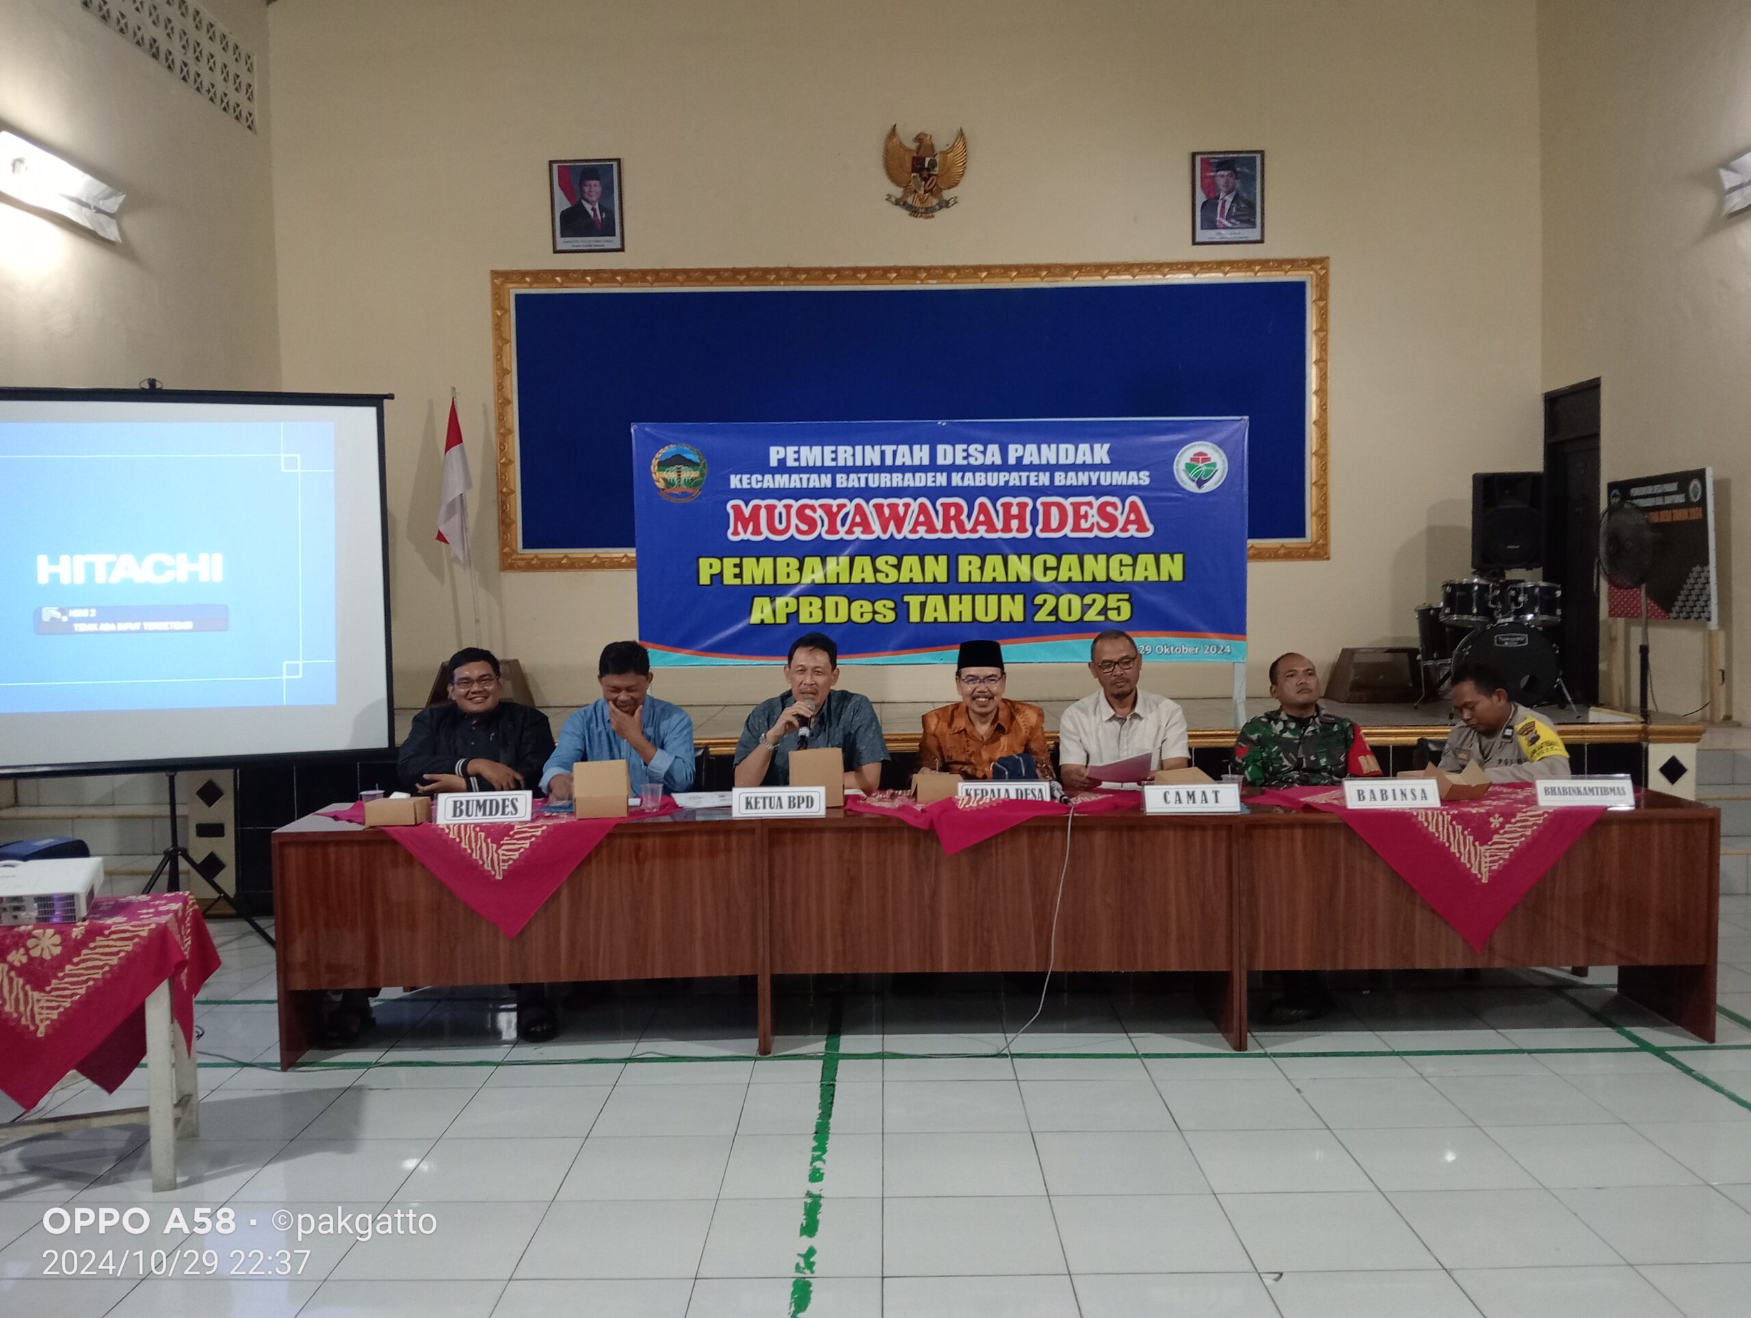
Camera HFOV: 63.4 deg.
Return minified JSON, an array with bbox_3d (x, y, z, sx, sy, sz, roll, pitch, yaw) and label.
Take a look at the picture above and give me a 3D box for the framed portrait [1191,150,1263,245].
[{"bbox_3d":[1.987,-2.596,7.984,0.407,0.517,0.030,-1,3,0],"label":"framed portrait"}]

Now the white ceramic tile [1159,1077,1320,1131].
[{"bbox_3d":[1.024,1.267,4.027,0.400,0.010,0.400,-1,3,0],"label":"white ceramic tile"}]

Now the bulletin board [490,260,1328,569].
[{"bbox_3d":[0.205,-1.380,8.043,4.729,1.697,0.060,-1,3,0],"label":"bulletin board"}]

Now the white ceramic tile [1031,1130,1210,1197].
[{"bbox_3d":[0.622,1.290,3.626,0.400,0.010,0.400,-1,3,1],"label":"white ceramic tile"}]

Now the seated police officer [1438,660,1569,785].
[{"bbox_3d":[2.327,0.594,5.251,0.540,1.180,0.780,1,3,27],"label":"seated police officer"}]

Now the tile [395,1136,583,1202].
[{"bbox_3d":[-0.979,1.311,3.634,0.400,0.010,0.400,-1,3,0],"label":"tile"}]

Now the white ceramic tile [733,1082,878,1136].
[{"bbox_3d":[-0.175,1.282,4.032,0.400,0.010,0.400,-1,3,1],"label":"white ceramic tile"}]

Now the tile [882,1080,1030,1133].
[{"bbox_3d":[0.224,1.274,4.025,0.400,0.010,0.400,-1,3,0],"label":"tile"}]

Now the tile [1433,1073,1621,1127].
[{"bbox_3d":[1.824,1.255,4.021,0.400,0.010,0.400,-1,3,0],"label":"tile"}]

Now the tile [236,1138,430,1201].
[{"bbox_3d":[-1.379,1.318,3.642,0.400,0.010,0.400,-1,3,0],"label":"tile"}]

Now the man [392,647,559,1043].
[{"bbox_3d":[-1.436,0.609,5.014,0.630,1.280,0.800,-1,3,0],"label":"man"}]

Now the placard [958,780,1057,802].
[{"bbox_3d":[0.417,0.444,4.623,0.300,0.098,0.060,-1,3,1],"label":"placard"}]

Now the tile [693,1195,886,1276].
[{"bbox_3d":[-0.181,1.323,3.237,0.400,0.010,0.400,-1,3,0],"label":"tile"}]

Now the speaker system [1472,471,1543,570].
[{"bbox_3d":[3.947,-0.866,8.850,0.410,0.600,0.360,0,3,14],"label":"speaker system"}]

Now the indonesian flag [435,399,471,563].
[{"bbox_3d":[-2.340,-0.992,7.879,0.200,0.920,0.140,-1,3,0],"label":"indonesian flag"}]

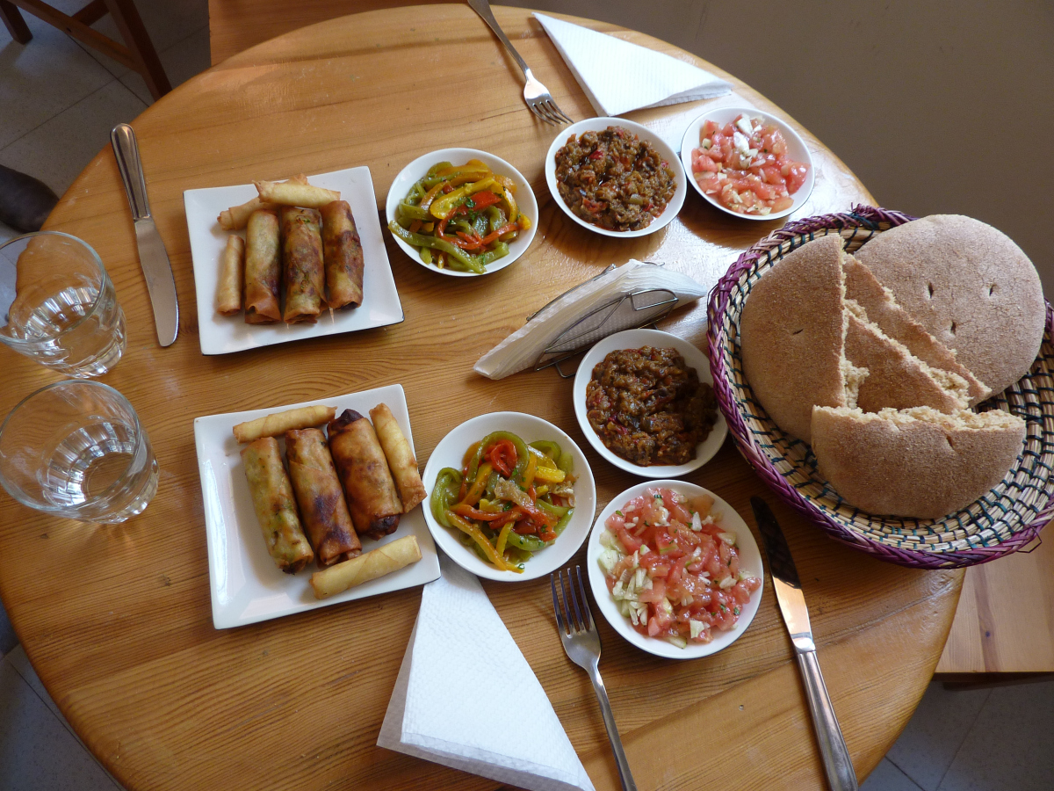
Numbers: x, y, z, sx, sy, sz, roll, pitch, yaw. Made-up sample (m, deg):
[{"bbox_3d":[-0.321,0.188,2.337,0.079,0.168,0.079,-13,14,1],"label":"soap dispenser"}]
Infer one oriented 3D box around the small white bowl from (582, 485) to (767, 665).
[{"bbox_3d":[0.102,0.124,0.546,0.123,0.029,0.123,3,68,-7],"label":"small white bowl"}]

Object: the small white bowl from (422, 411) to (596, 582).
[{"bbox_3d":[-0.013,0.074,0.550,0.123,0.029,0.123,3,68,-7],"label":"small white bowl"}]

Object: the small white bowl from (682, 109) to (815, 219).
[{"bbox_3d":[0.195,-0.202,0.689,0.123,0.029,0.123,3,68,-7],"label":"small white bowl"}]

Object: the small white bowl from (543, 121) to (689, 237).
[{"bbox_3d":[0.075,-0.183,0.665,0.123,0.029,0.123,3,68,-7],"label":"small white bowl"}]

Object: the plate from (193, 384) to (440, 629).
[{"bbox_3d":[-0.147,0.074,0.536,0.146,0.020,0.146,-10,70,-12],"label":"plate"}]

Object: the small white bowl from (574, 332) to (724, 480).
[{"bbox_3d":[0.093,0.009,0.591,0.123,0.029,0.123,3,68,-7],"label":"small white bowl"}]

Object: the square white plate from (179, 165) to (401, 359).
[{"bbox_3d":[-0.185,-0.106,0.604,0.146,0.020,0.146,-11,70,-12],"label":"square white plate"}]

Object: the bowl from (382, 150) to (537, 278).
[{"bbox_3d":[-0.054,-0.145,0.632,0.123,0.029,0.123,3,68,-7],"label":"bowl"}]

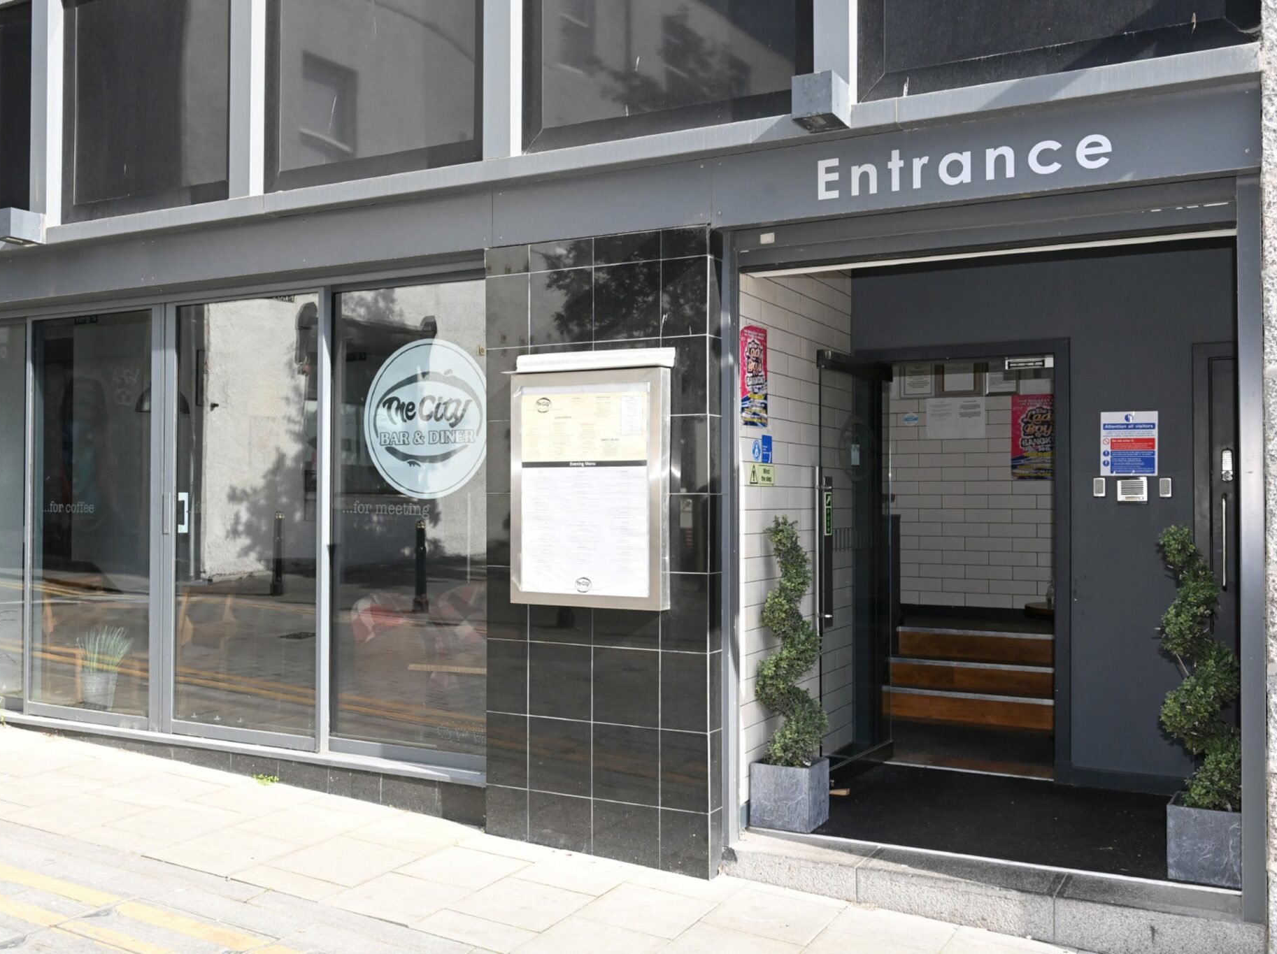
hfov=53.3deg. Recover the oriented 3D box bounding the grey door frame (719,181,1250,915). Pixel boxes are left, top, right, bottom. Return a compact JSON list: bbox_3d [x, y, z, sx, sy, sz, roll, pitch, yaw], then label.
[{"bbox_3d":[1.174,0.231,4.513,1.883,2.374,0.100,0,-1,29],"label":"grey door frame"}]

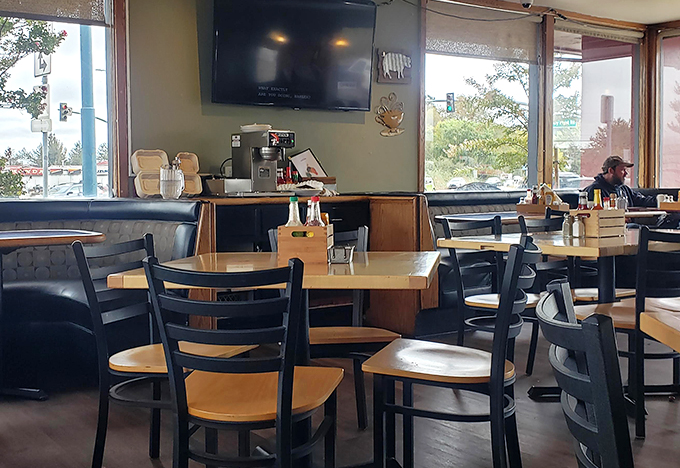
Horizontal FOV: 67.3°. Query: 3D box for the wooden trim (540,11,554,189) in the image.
[{"bbox_3d":[1.901,-1.210,4.679,0.143,1.544,0.100,-3,4,-22],"label":"wooden trim"}]

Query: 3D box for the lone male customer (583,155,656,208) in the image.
[{"bbox_3d":[2.635,-0.055,4.587,0.800,1.298,0.520,0,4,25],"label":"lone male customer"}]

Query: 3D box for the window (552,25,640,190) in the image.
[{"bbox_3d":[2.540,-1.223,4.999,1.205,1.570,0.100,-3,4,-22],"label":"window"}]

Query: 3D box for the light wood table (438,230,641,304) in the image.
[{"bbox_3d":[1.189,0.387,2.462,1.180,0.757,0.770,-4,4,-34],"label":"light wood table"}]

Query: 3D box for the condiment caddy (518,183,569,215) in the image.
[{"bbox_3d":[1.564,-0.259,3.944,0.340,0.250,0.220,2,5,40],"label":"condiment caddy"}]

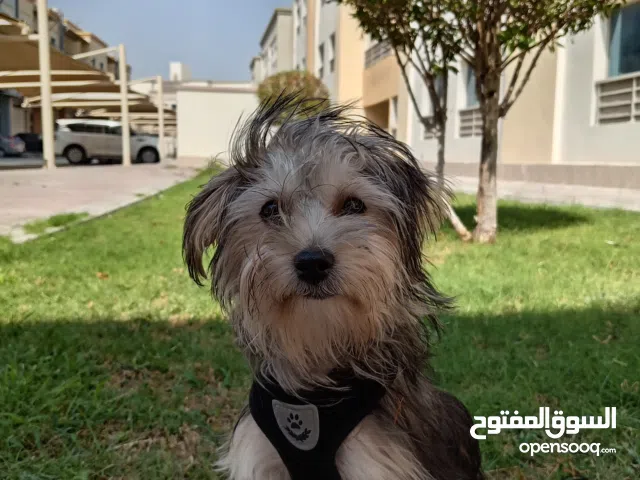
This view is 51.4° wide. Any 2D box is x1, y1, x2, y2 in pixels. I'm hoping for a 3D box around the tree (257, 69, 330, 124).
[{"bbox_3d":[-0.610,-2.660,15.300,1.720,2.450,1.720,0,7,0],"label":"tree"}]

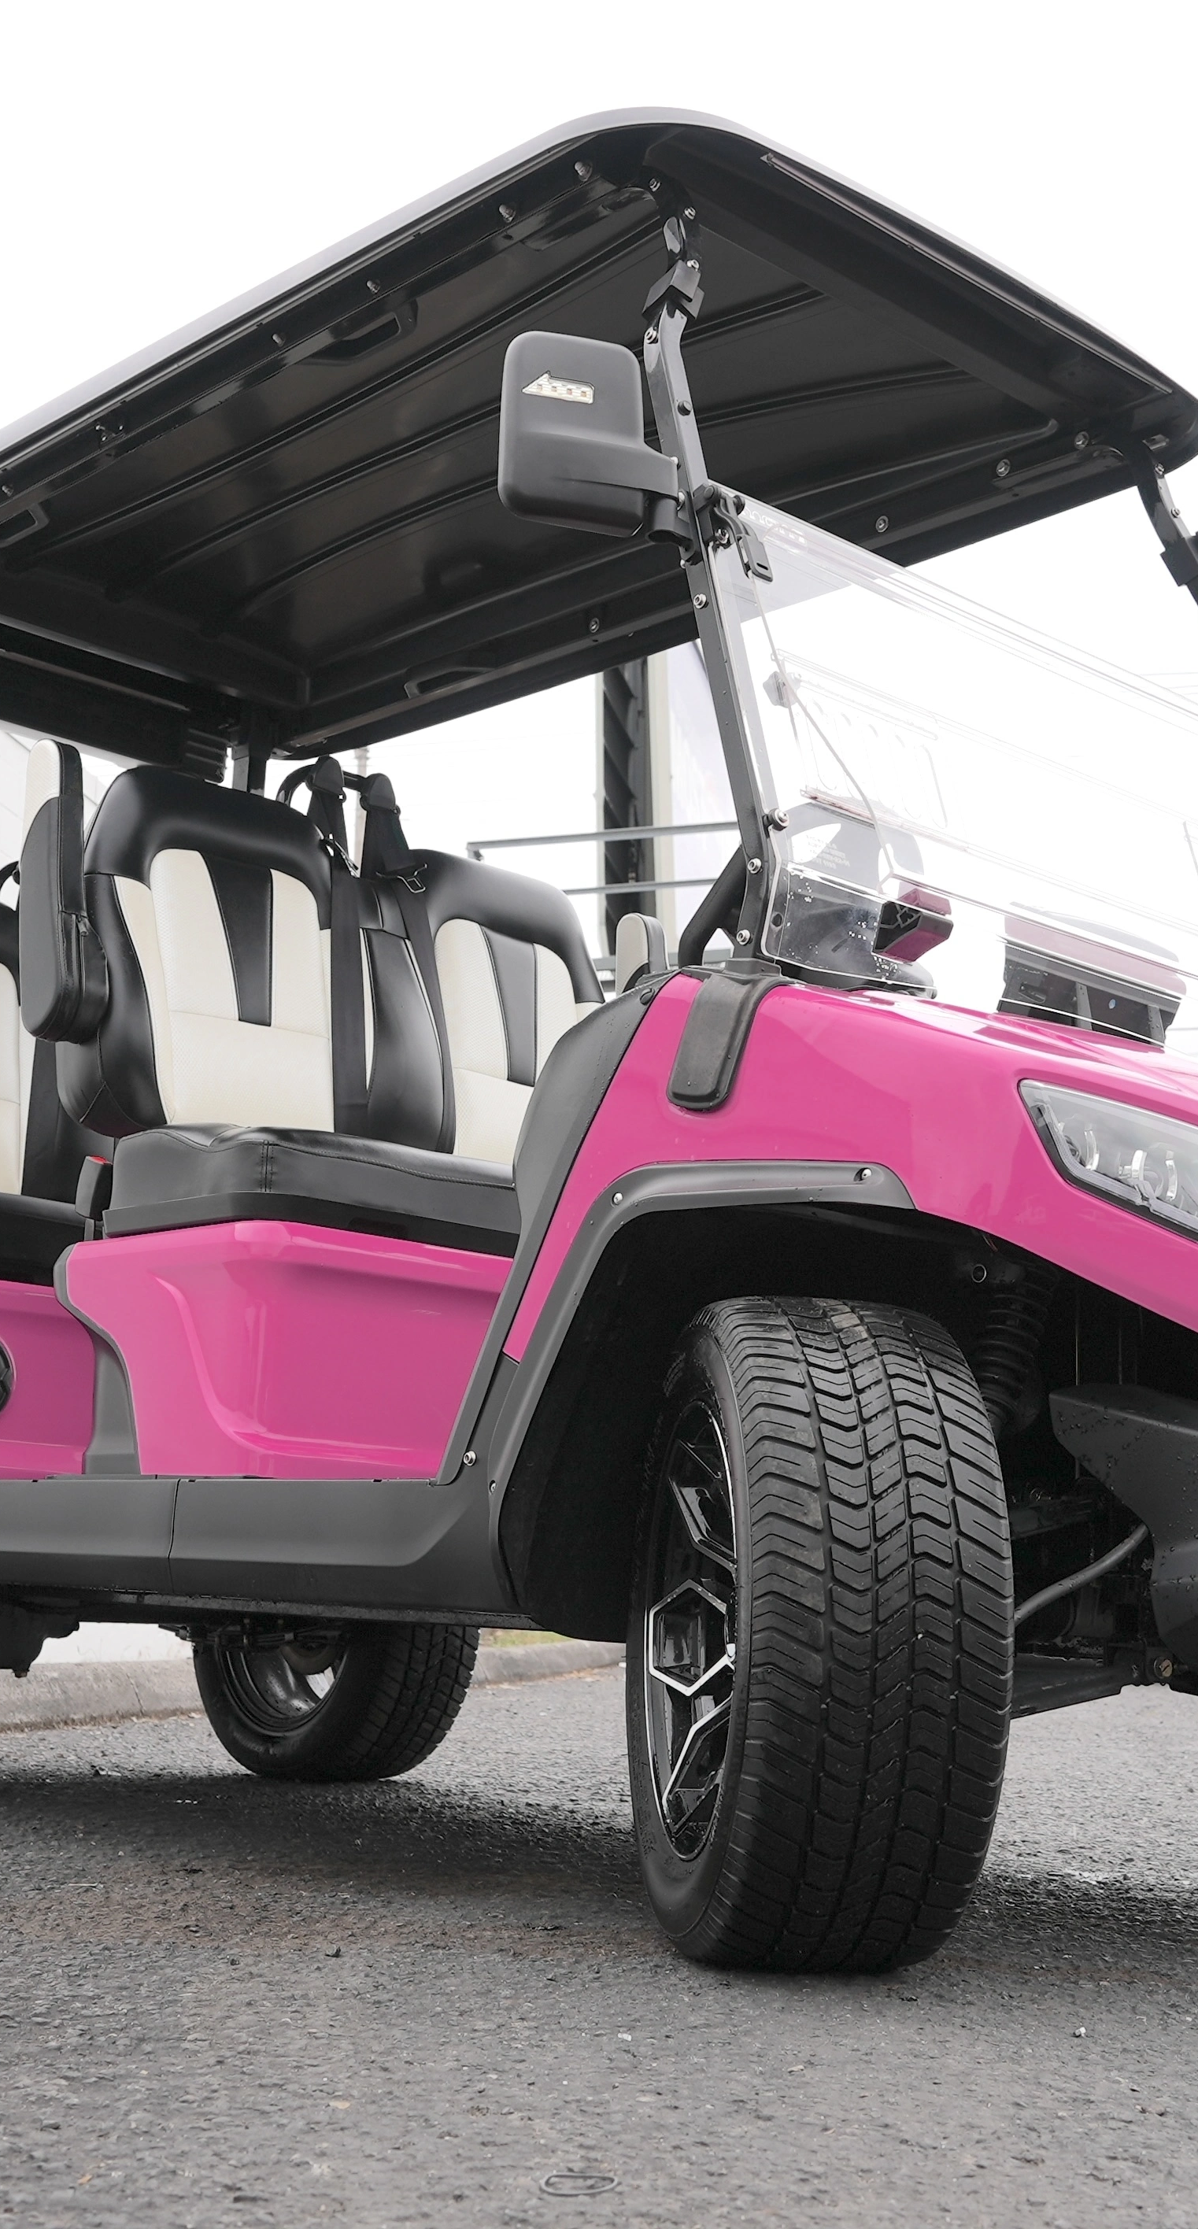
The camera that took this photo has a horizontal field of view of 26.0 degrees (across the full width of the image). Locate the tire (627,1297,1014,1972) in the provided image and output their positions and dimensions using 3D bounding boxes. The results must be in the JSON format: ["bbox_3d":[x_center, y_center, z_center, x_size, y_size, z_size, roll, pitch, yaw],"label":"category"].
[{"bbox_3d":[0.173,0.441,2.227,0.222,0.572,0.572,2,-11,-9],"label":"tire"}]

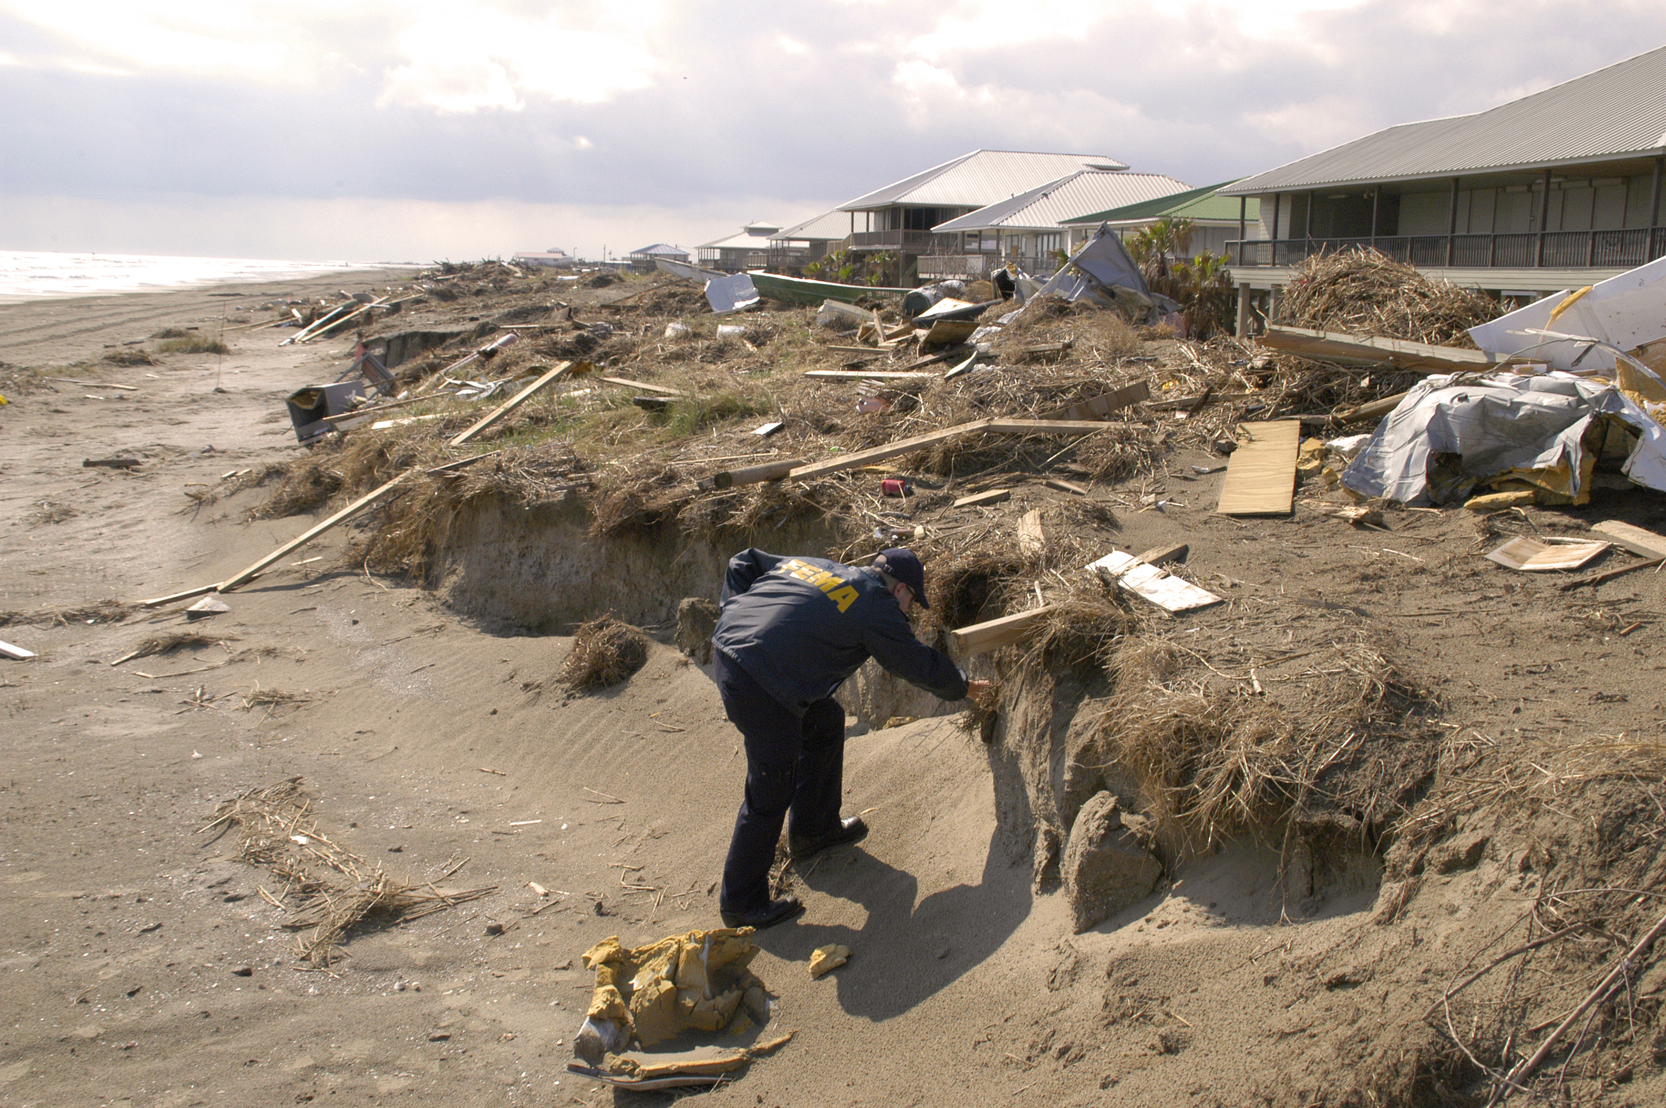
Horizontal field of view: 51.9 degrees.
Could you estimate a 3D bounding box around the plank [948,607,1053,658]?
[{"bbox_3d":[0.732,0.313,7.085,0.040,0.089,0.831,8,11,35],"label":"plank"}]

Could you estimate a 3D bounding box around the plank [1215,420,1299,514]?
[{"bbox_3d":[2.987,-0.616,11.886,0.454,0.025,2.179,-2,19,18],"label":"plank"}]

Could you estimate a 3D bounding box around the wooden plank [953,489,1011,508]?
[{"bbox_3d":[0.813,-0.301,9.806,0.095,0.042,0.726,10,14,29],"label":"wooden plank"}]

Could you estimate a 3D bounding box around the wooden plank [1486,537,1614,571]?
[{"bbox_3d":[3.616,0.000,8.650,0.470,0.080,0.600,11,15,37],"label":"wooden plank"}]

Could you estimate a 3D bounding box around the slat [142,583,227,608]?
[{"bbox_3d":[-4.636,0.299,12.259,0.089,0.040,0.834,5,10,19],"label":"slat"}]

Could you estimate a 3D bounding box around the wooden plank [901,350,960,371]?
[{"bbox_3d":[1.203,-2.353,20.800,0.120,0.050,1.300,8,21,35],"label":"wooden plank"}]

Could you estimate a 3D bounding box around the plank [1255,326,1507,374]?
[{"bbox_3d":[5.024,-1.889,15.900,0.150,0.280,4.000,-1,10,-15],"label":"plank"}]

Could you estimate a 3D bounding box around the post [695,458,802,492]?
[{"bbox_3d":[-0.503,-0.558,11.850,0.130,0.130,1.267,7,12,28],"label":"post"}]

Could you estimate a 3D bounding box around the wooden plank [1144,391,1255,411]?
[{"bbox_3d":[3.015,-1.266,14.071,1.050,0.060,0.090,-7,12,-25],"label":"wooden plank"}]

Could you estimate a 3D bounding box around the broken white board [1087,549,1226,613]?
[{"bbox_3d":[1.338,0.130,7.266,0.370,0.030,0.600,-7,25,-42],"label":"broken white board"}]

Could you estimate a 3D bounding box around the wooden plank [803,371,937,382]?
[{"bbox_3d":[0.440,-2.040,19.600,1.521,0.040,0.140,0,20,0],"label":"wooden plank"}]

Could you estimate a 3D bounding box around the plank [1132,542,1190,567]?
[{"bbox_3d":[1.532,0.024,8.076,0.092,0.042,0.740,10,14,28],"label":"plank"}]

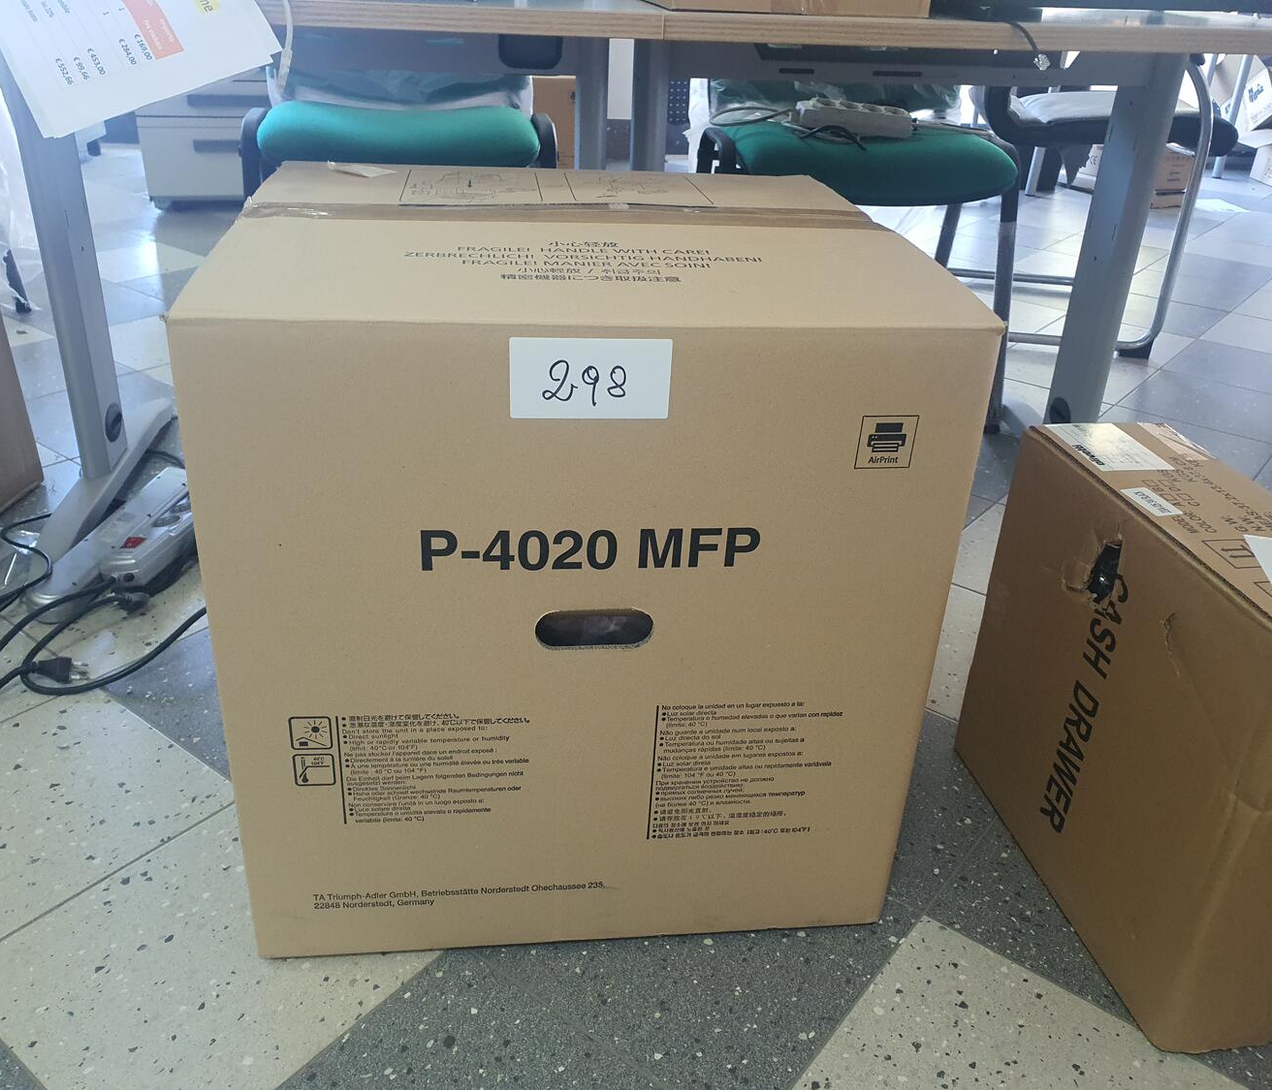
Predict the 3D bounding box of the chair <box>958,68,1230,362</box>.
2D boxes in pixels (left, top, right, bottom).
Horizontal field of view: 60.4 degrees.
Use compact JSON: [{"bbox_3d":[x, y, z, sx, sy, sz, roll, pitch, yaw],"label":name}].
[{"bbox_3d":[0.991,-0.943,2.516,0.620,0.860,0.580,6,29,7],"label":"chair"}]

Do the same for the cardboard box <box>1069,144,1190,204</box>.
[{"bbox_3d":[1.906,-1.459,4.183,0.190,0.235,0.430,-10,31,-21],"label":"cardboard box"}]

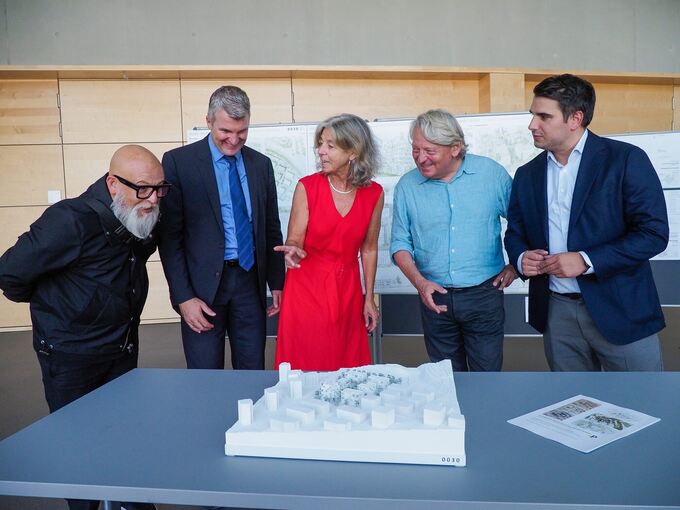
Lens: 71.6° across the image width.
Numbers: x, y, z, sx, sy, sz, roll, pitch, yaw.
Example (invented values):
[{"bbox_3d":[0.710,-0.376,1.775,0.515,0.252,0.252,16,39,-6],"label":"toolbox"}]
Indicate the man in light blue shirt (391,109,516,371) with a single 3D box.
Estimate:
[{"bbox_3d":[0.459,0.257,1.859,0.550,1.710,0.480,-1,3,15],"label":"man in light blue shirt"}]

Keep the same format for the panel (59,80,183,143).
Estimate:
[{"bbox_3d":[-2.923,-1.920,6.338,1.561,0.839,0.040,-2,3,-6],"label":"panel"}]

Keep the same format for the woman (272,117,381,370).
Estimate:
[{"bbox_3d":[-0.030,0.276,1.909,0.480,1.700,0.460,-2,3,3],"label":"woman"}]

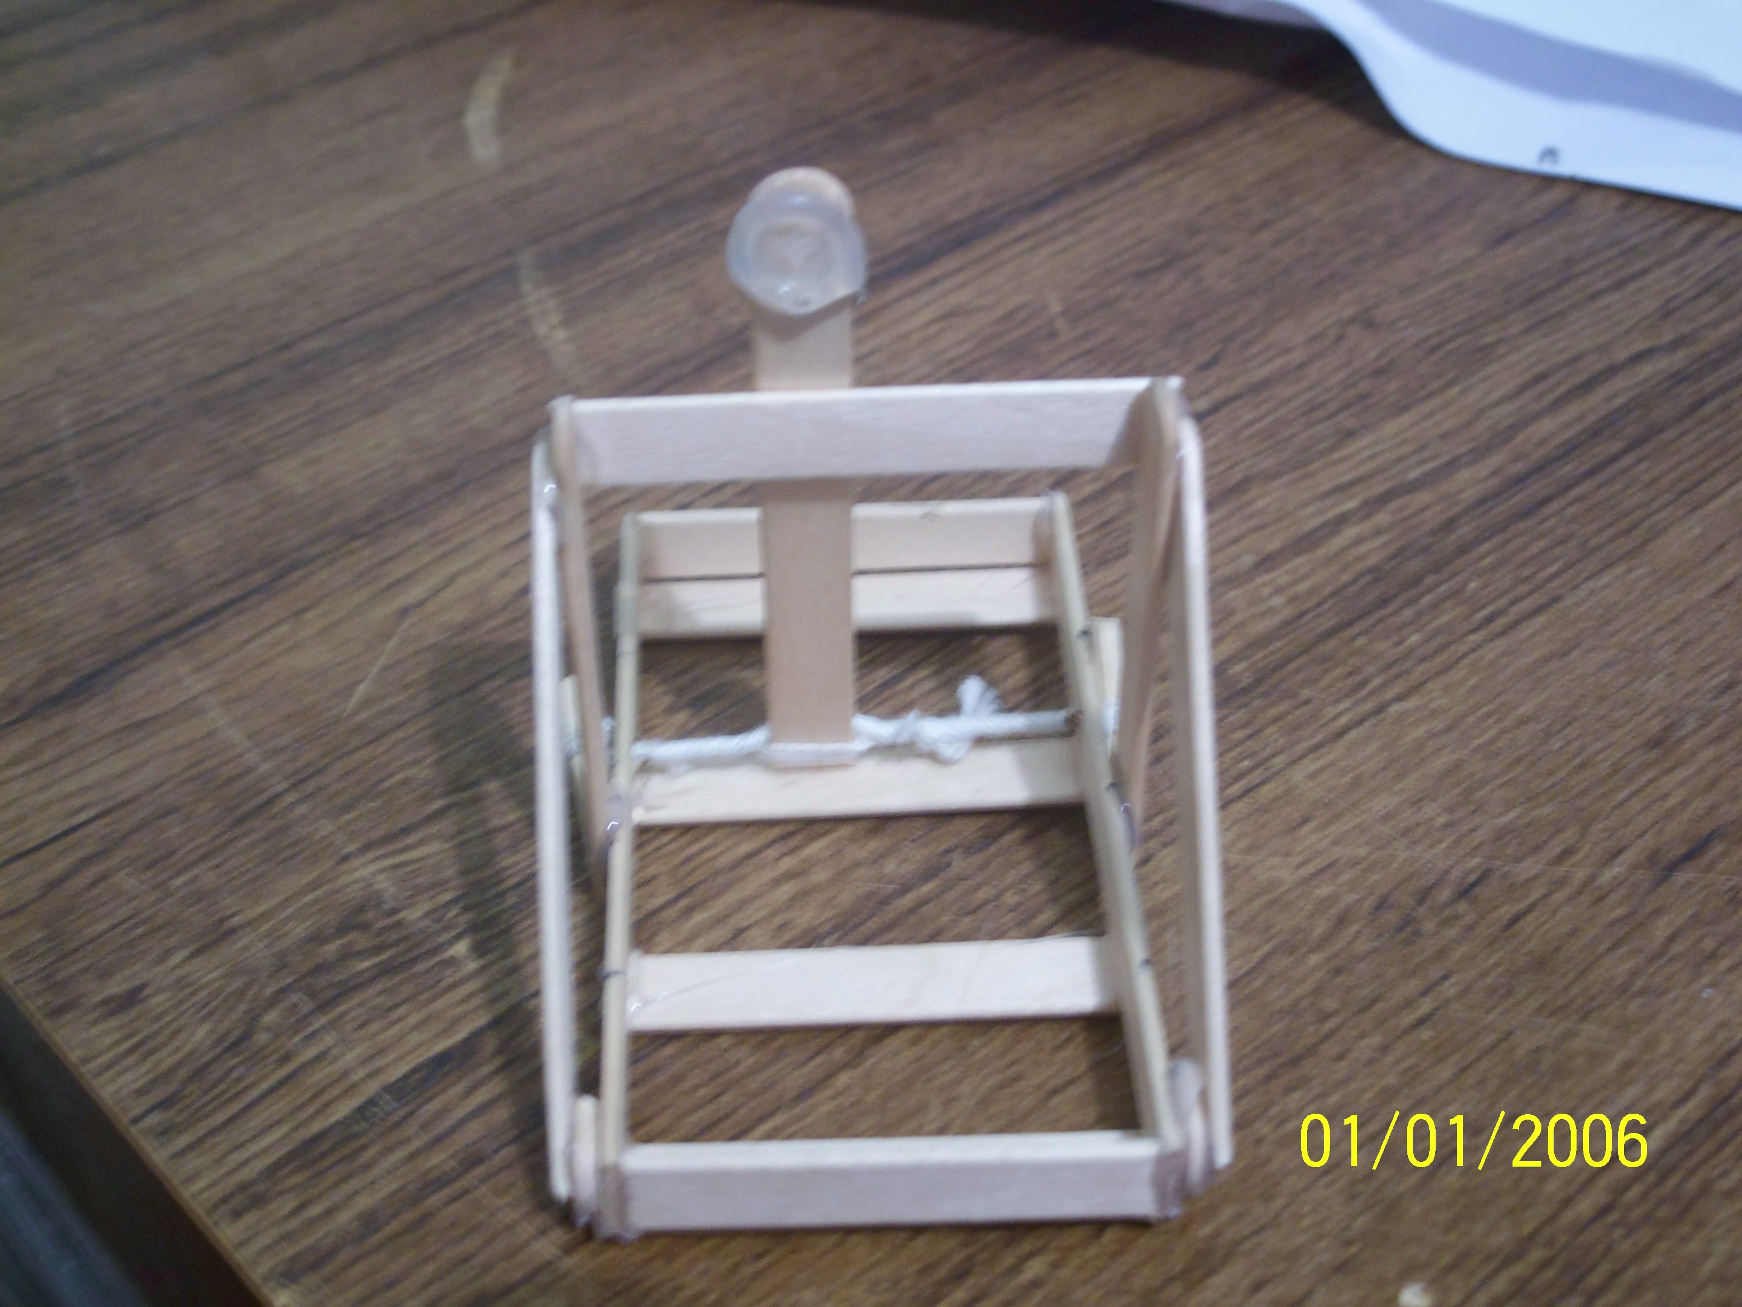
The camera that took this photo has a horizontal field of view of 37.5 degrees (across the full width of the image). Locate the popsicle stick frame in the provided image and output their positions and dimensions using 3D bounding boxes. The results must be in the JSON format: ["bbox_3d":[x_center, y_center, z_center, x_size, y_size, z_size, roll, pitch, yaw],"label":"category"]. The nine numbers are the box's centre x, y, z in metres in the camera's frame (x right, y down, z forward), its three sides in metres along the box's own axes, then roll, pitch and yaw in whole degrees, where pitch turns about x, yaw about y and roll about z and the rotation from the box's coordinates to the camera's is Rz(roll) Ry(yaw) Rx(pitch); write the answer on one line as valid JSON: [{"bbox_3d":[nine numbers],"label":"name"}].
[{"bbox_3d":[0.000,-0.003,0.281,0.069,0.068,0.110,-2,41,-2],"label":"popsicle stick frame"}]

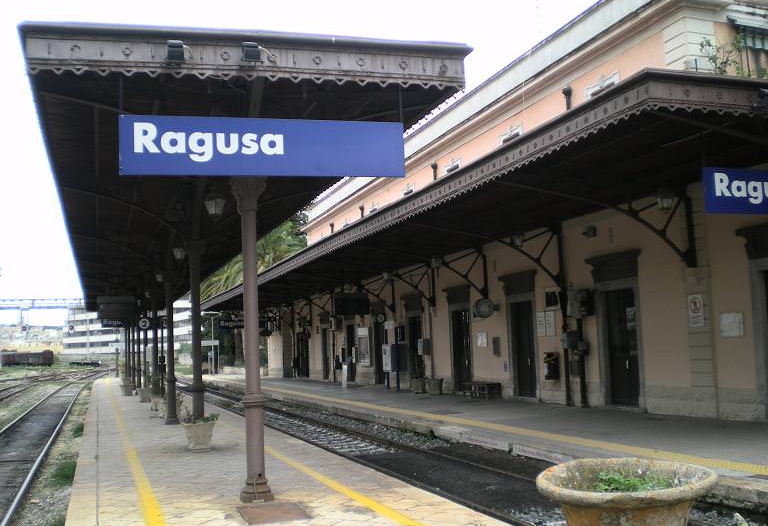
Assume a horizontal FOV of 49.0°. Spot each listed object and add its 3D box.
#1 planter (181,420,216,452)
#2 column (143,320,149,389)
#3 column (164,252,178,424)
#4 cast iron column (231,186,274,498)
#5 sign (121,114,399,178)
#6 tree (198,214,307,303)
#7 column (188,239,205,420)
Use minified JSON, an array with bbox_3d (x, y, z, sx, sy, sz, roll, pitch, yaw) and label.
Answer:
[{"bbox_3d":[-3.289,3.047,14.927,0.610,0.520,0.610,-1,-6,-19],"label":"planter"},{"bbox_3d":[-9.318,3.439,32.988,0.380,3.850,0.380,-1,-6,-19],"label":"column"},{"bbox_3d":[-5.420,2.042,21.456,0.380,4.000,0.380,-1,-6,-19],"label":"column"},{"bbox_3d":[-1.549,0.794,9.904,0.400,3.850,0.400,-1,-6,-19],"label":"cast iron column"},{"bbox_3d":[-1.168,-1.186,8.700,2.950,0.590,0.100,-1,-6,-19],"label":"sign"},{"bbox_3d":[-11.419,2.525,70.352,8.200,13.200,8.200,-1,-6,-19],"label":"tree"},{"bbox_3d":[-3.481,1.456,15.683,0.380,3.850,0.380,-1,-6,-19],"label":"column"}]

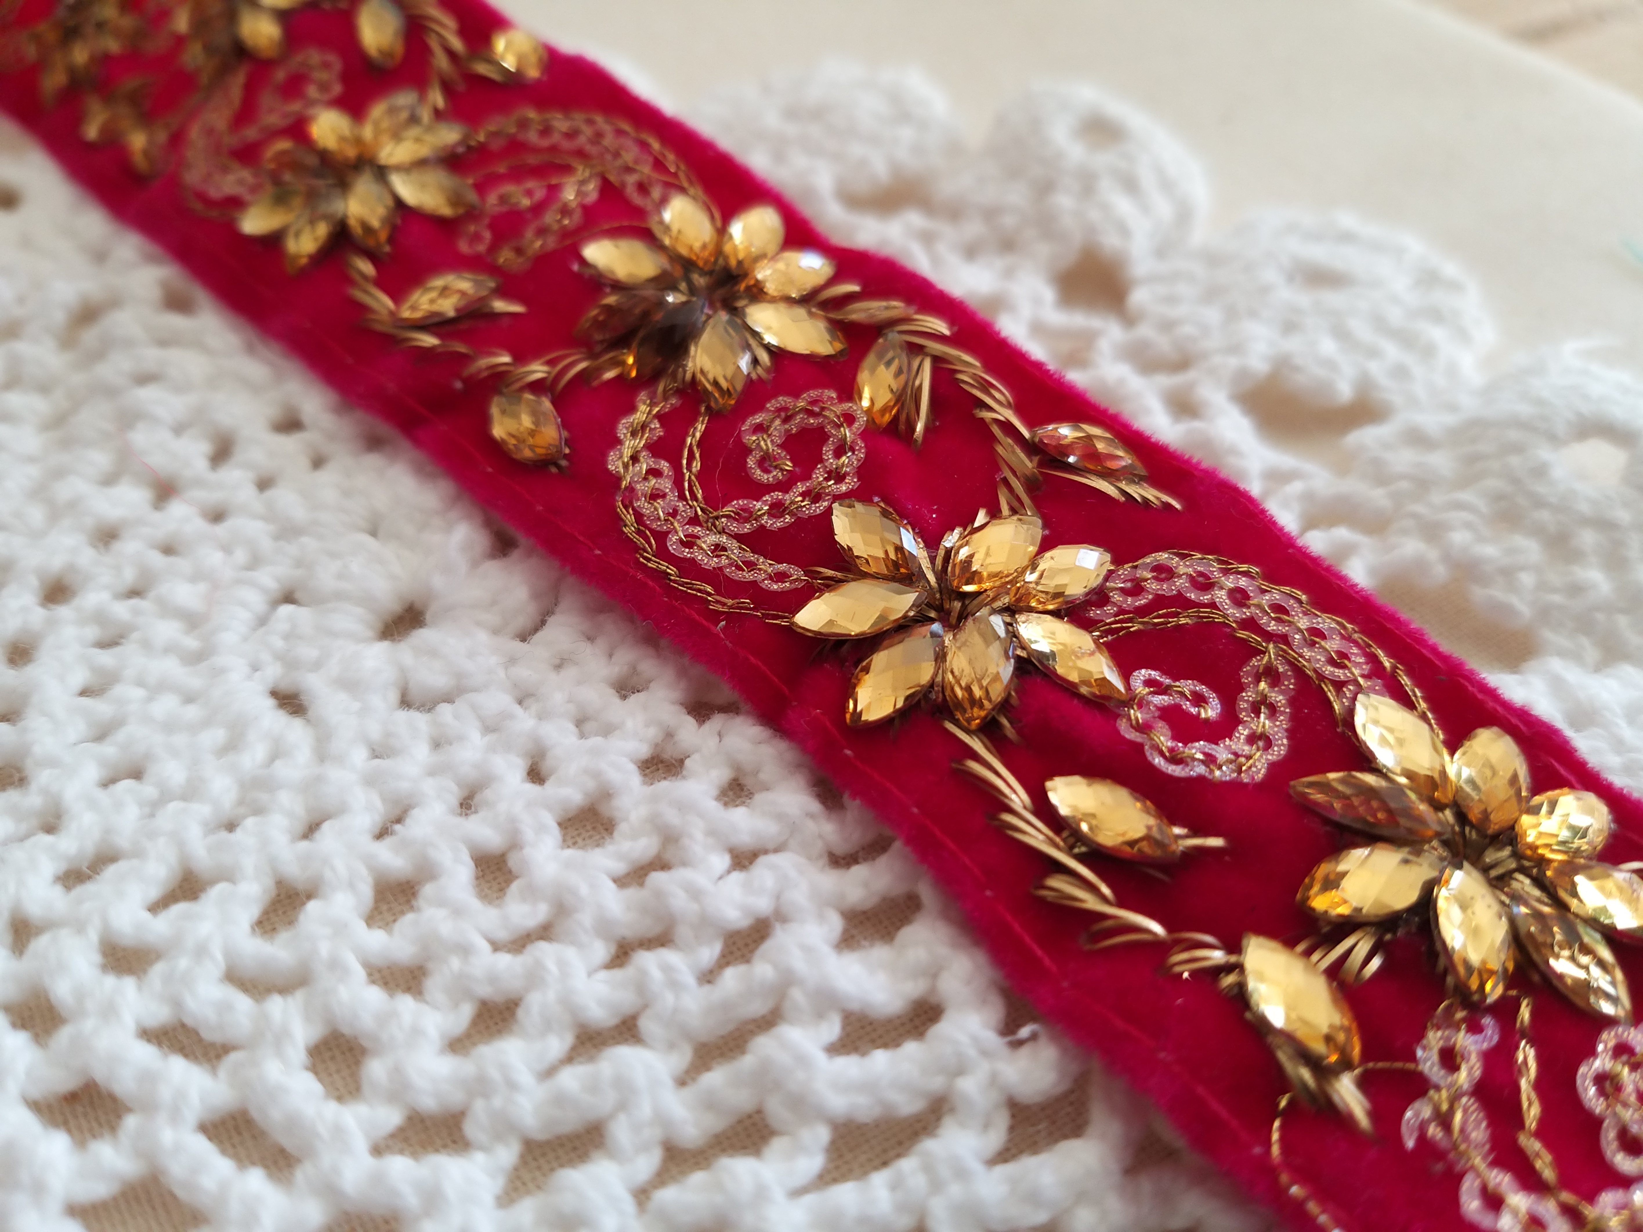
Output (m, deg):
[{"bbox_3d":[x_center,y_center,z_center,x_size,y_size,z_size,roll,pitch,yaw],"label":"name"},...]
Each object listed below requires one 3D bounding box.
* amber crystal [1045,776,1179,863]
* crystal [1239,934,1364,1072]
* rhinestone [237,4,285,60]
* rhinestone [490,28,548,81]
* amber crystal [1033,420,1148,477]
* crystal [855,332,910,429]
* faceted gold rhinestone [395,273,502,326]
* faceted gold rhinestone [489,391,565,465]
[{"bbox_3d":[0.022,0.015,0.095,0.011,0.004,0.005,29,70,15],"label":"amber crystal"},{"bbox_3d":[0.033,0.026,0.088,0.005,0.004,0.011,-32,67,-14],"label":"crystal"},{"bbox_3d":[-0.062,-0.065,0.141,0.005,0.004,0.010,-27,62,-13],"label":"rhinestone"},{"bbox_3d":[-0.033,-0.062,0.139,0.005,0.004,0.010,-36,56,-21],"label":"rhinestone"},{"bbox_3d":[0.024,-0.015,0.112,0.011,0.004,0.005,20,42,9],"label":"amber crystal"},{"bbox_3d":[0.006,-0.022,0.116,0.005,0.004,0.011,7,63,6],"label":"crystal"},{"bbox_3d":[-0.036,-0.030,0.121,0.010,0.004,0.005,-26,45,-10],"label":"faceted gold rhinestone"},{"bbox_3d":[-0.026,-0.017,0.113,0.005,0.004,0.011,-38,50,-16],"label":"faceted gold rhinestone"}]

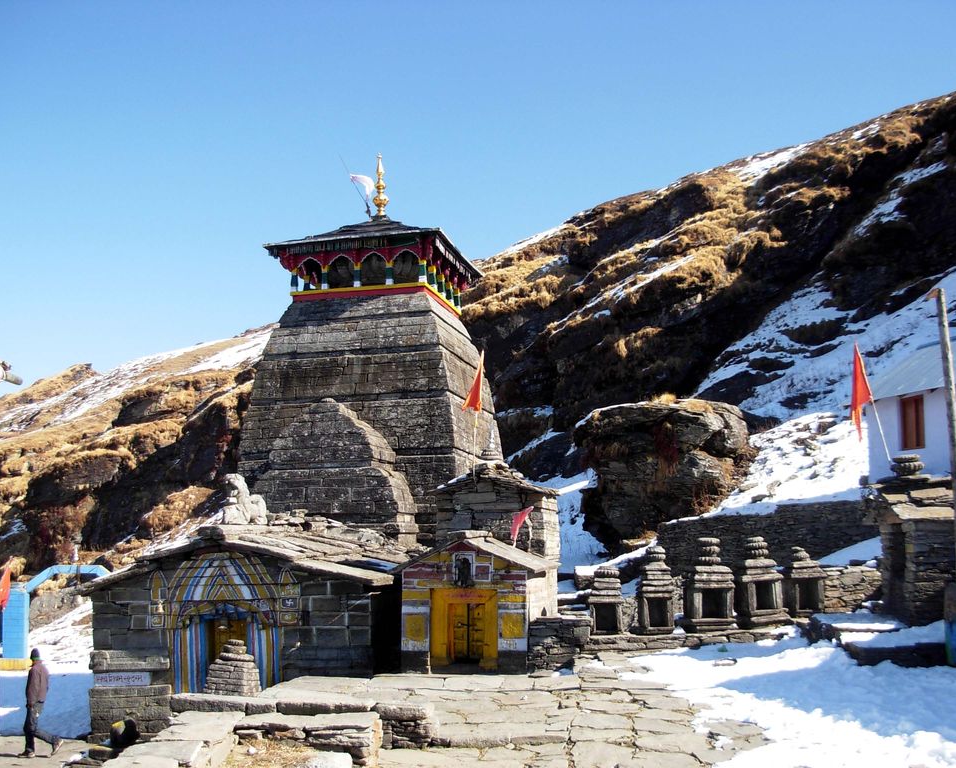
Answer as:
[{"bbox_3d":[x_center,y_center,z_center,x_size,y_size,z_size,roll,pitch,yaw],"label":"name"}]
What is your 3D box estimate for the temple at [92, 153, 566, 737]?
[{"bbox_3d":[-1.903,0.370,22.733,7.350,11.674,9.950,-2,-6,14],"label":"temple"}]

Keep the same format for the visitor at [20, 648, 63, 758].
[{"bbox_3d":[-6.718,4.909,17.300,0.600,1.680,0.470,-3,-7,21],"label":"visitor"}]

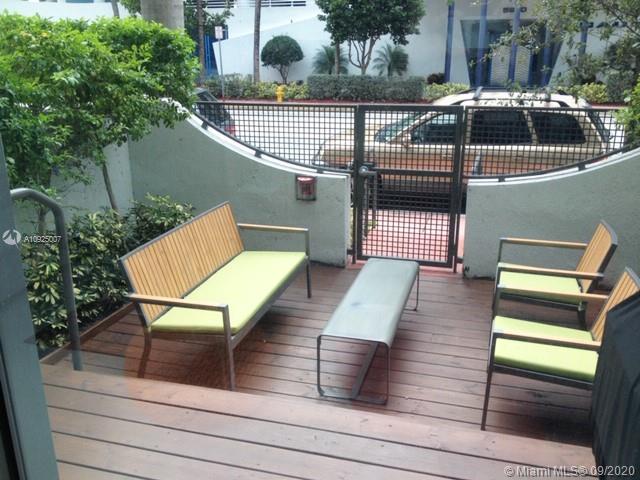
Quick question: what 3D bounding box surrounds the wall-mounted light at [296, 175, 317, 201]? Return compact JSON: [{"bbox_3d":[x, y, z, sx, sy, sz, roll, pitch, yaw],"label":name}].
[{"bbox_3d":[-0.128,-0.479,5.900,0.165,0.225,0.100,5,17,16],"label":"wall-mounted light"}]

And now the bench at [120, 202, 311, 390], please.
[{"bbox_3d":[-0.639,0.299,4.555,0.712,0.776,1.602,5,17,15],"label":"bench"}]

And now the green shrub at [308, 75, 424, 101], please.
[{"bbox_3d":[1.925,-6.143,25.774,4.368,1.020,1.200,5,17,16],"label":"green shrub"}]

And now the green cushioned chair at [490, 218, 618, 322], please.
[{"bbox_3d":[1.632,0.289,4.597,0.712,0.776,0.660,5,17,16],"label":"green cushioned chair"}]

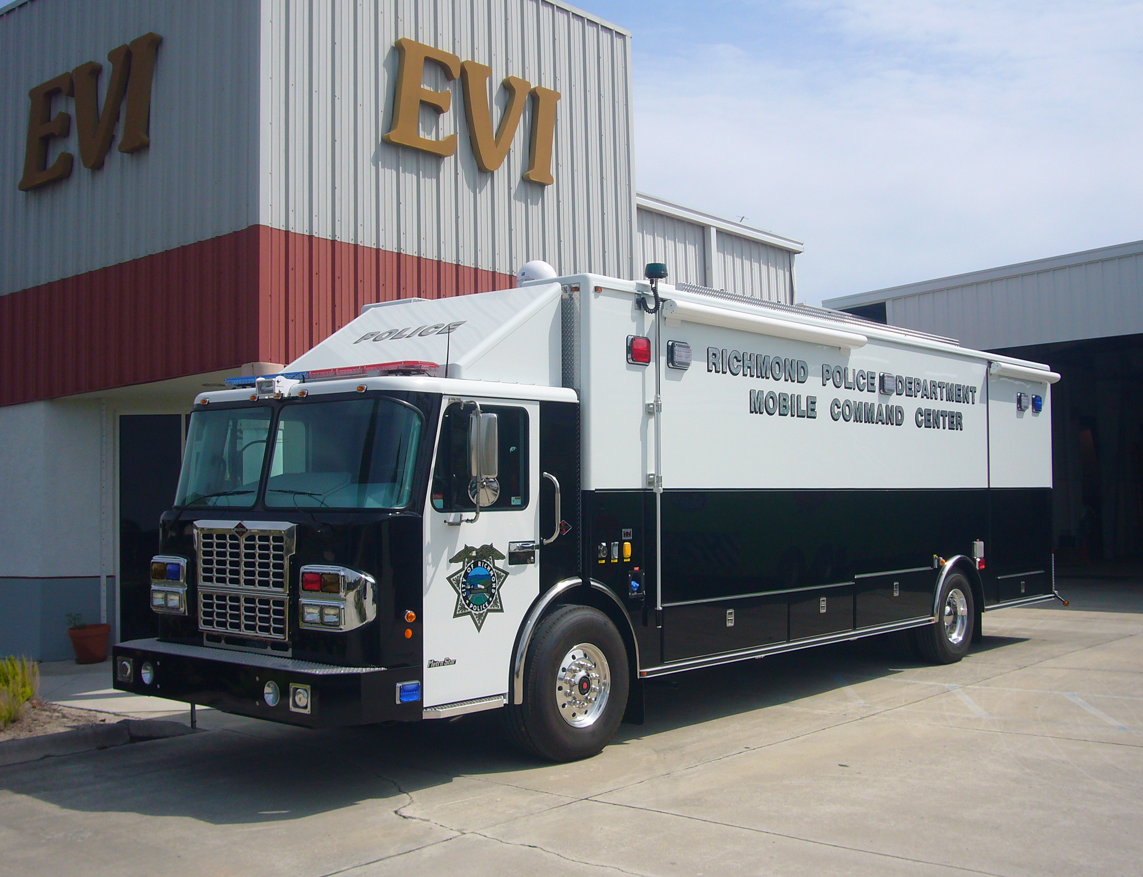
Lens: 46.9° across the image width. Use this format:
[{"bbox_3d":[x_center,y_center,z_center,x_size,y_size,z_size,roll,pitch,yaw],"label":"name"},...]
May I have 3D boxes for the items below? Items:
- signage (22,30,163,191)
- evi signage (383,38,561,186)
[{"bbox_3d":[-5.592,-3.685,15.185,2.940,1.240,0.130,-5,-5,40],"label":"signage"},{"bbox_3d":[-1.095,-3.789,15.567,0.130,1.240,2.940,-5,-5,40],"label":"evi signage"}]

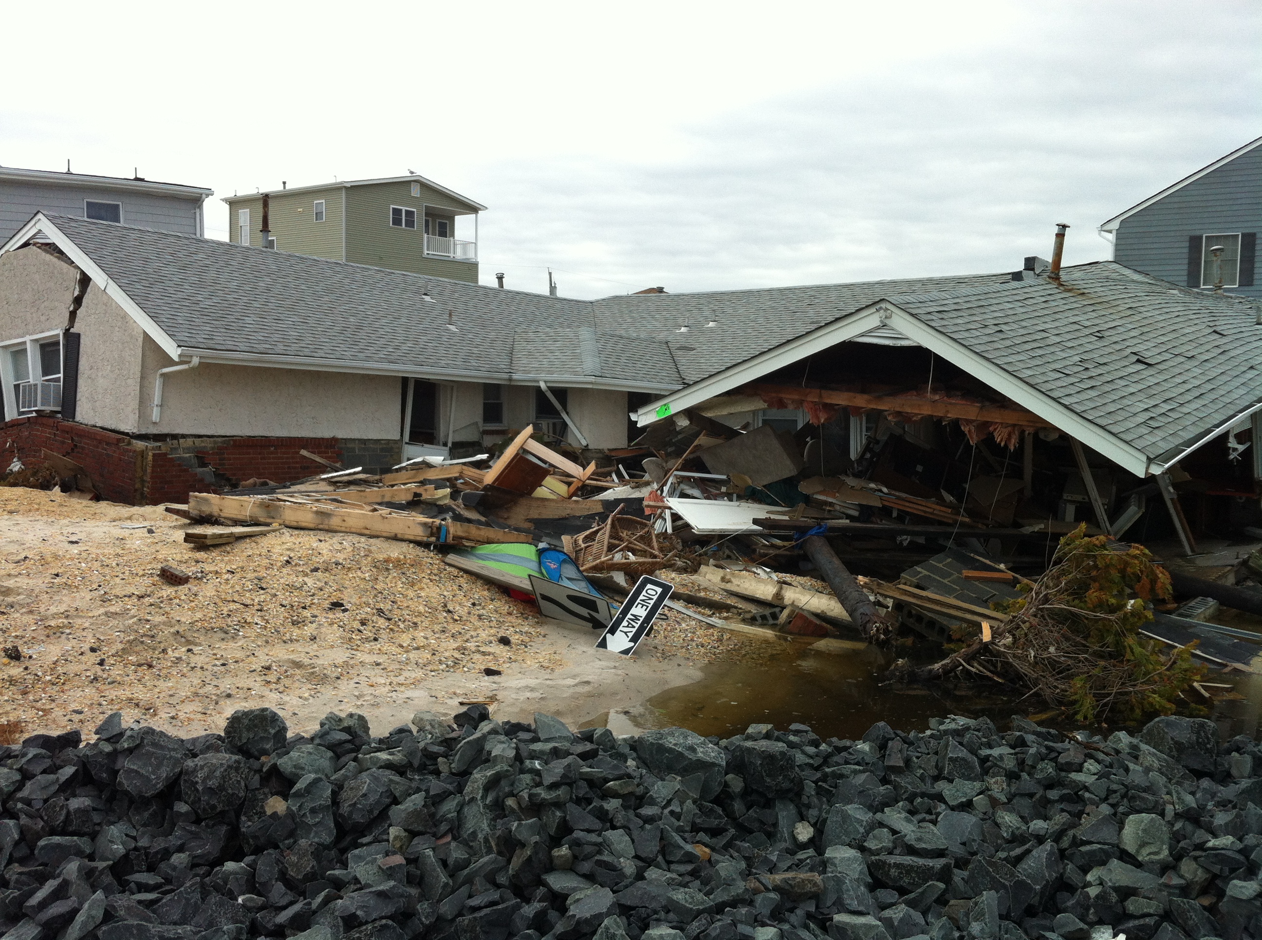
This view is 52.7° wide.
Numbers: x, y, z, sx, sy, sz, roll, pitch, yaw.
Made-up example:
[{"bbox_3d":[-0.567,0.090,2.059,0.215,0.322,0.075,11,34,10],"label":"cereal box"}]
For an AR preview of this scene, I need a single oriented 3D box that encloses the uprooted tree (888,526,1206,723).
[{"bbox_3d":[3.106,1.150,9.500,2.300,1.220,1.350,2,4,18],"label":"uprooted tree"}]

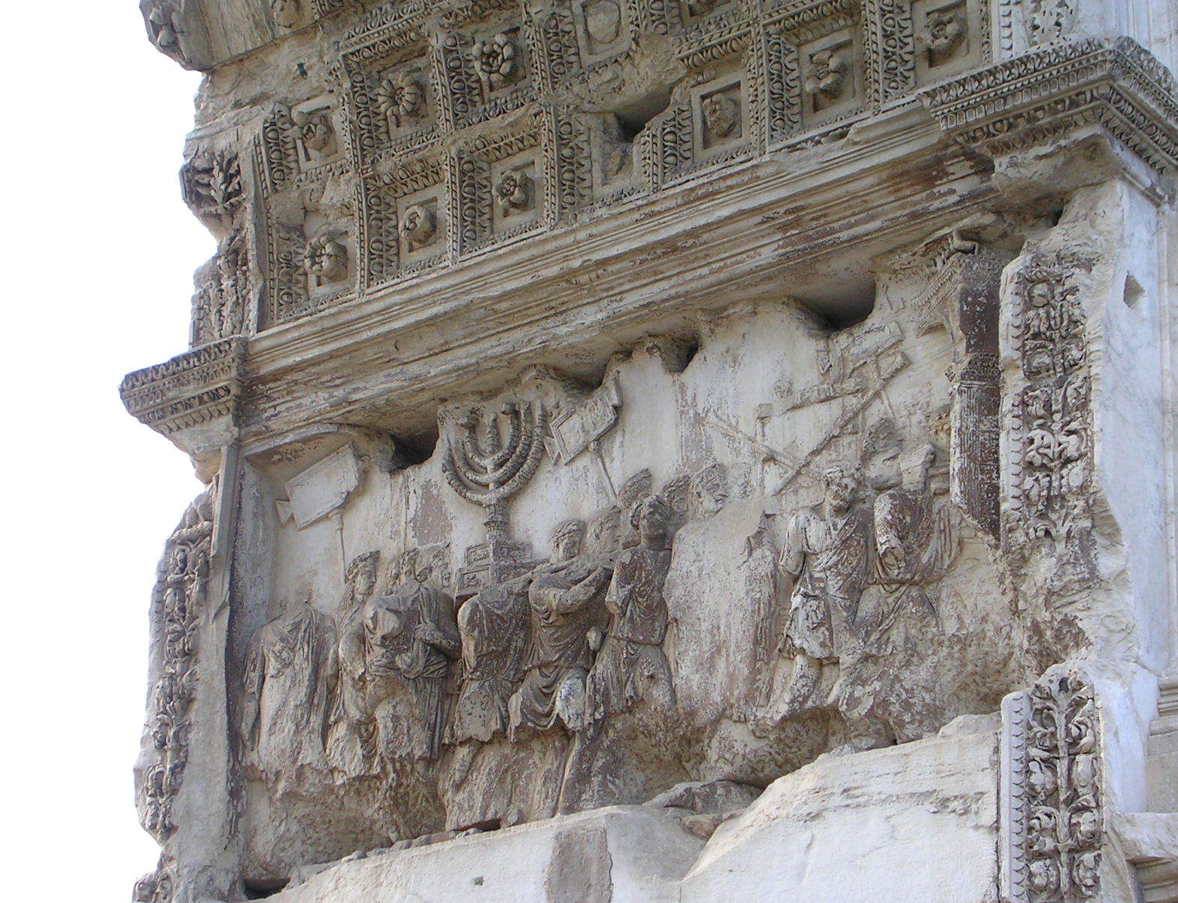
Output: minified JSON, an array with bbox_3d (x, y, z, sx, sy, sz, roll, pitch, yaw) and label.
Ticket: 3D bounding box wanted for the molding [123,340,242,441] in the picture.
[{"bbox_3d":[-1.703,-0.216,14.330,0.730,0.347,0.252,-16,-31,35],"label":"molding"}]

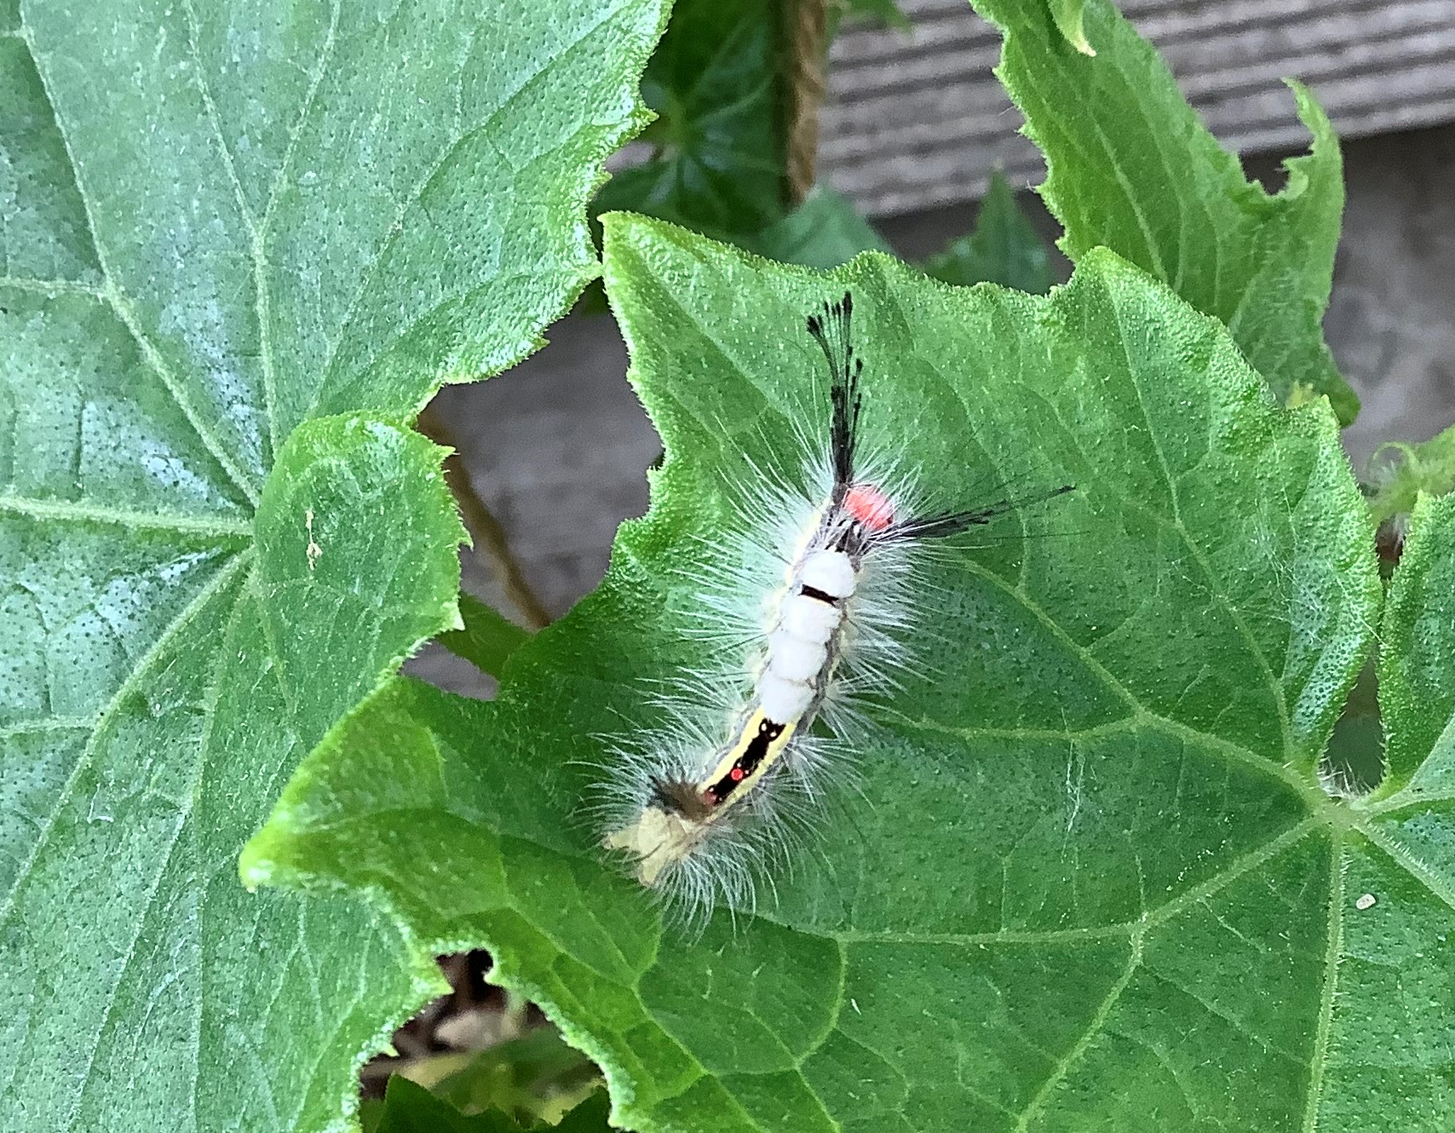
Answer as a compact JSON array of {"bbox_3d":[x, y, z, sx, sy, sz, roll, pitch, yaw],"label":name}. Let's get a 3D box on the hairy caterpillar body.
[{"bbox_3d":[0.006,0.004,0.101,0.025,0.014,0.047,29,81,6],"label":"hairy caterpillar body"}]

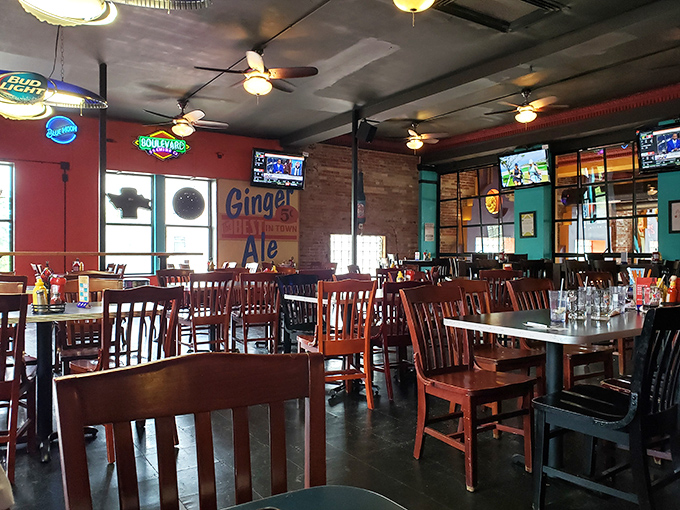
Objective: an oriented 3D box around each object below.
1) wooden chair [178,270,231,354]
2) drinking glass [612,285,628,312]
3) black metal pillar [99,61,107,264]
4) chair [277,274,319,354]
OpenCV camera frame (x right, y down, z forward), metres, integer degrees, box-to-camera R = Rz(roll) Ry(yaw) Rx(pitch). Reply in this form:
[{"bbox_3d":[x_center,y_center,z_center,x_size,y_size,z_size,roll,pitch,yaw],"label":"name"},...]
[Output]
[{"bbox_3d":[-1.350,0.625,5.120,0.450,0.893,0.530,0,0,-31],"label":"wooden chair"},{"bbox_3d":[1.477,0.230,2.690,0.085,0.147,0.085,0,0,0],"label":"drinking glass"},{"bbox_3d":[-2.700,-0.560,5.830,0.080,3.250,0.080,0,0,-28],"label":"black metal pillar"},{"bbox_3d":[-0.240,0.630,4.350,0.450,0.893,0.530,0,0,-30],"label":"chair"}]

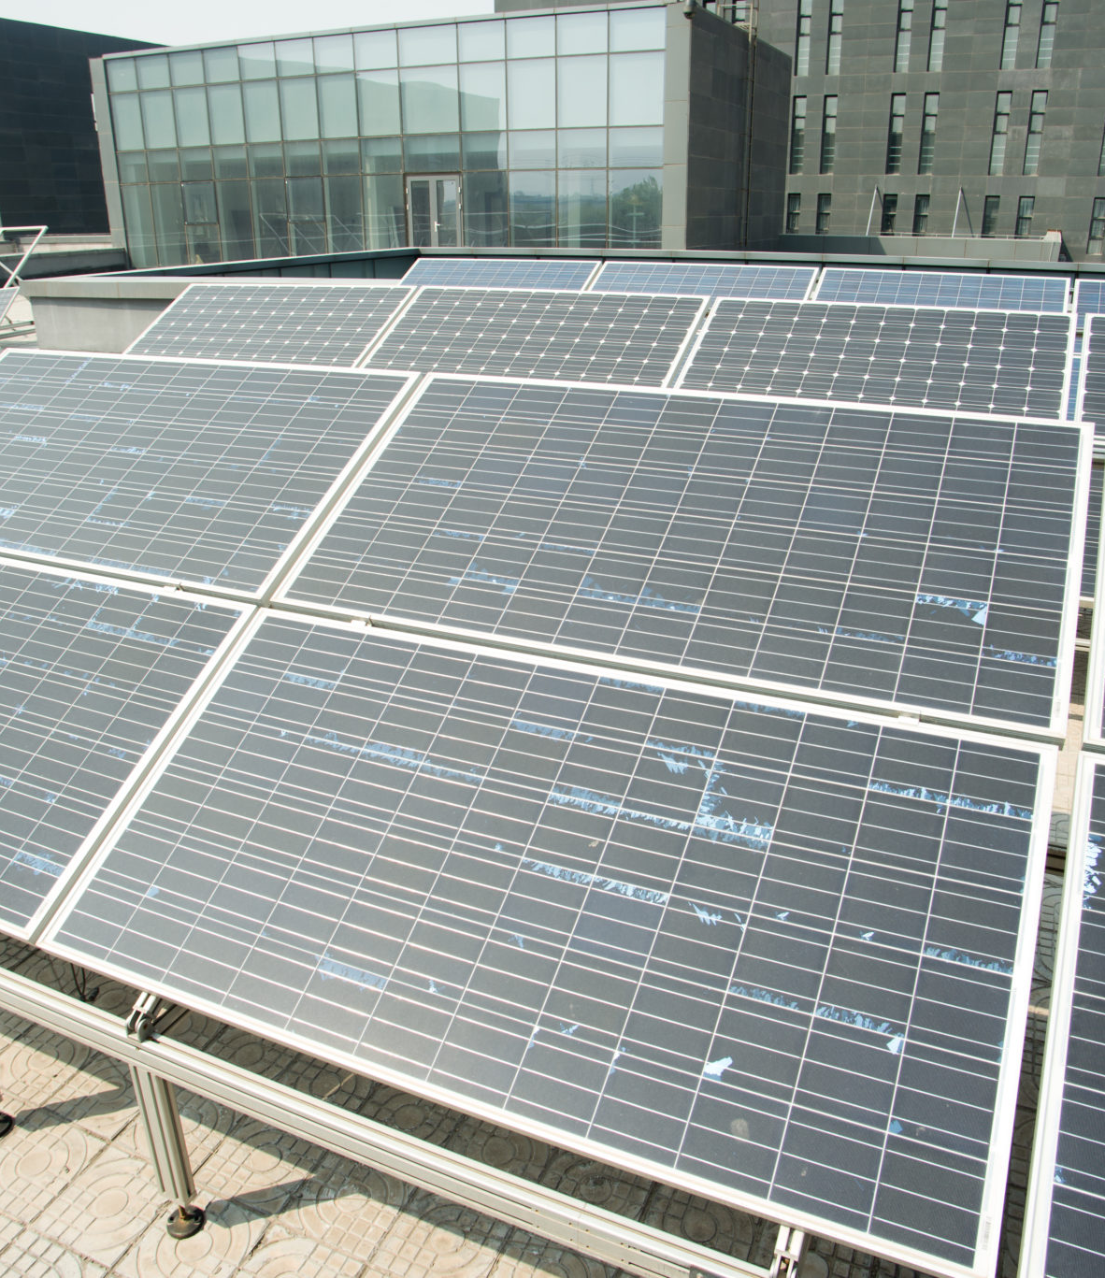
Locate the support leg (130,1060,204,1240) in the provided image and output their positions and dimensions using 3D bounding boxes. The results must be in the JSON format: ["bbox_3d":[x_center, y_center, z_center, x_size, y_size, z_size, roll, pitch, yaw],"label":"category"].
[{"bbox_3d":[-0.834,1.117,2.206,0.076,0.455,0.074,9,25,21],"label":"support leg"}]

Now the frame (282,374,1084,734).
[{"bbox_3d":[0.321,-0.308,2.663,1.945,0.050,0.987,10,54,21],"label":"frame"}]

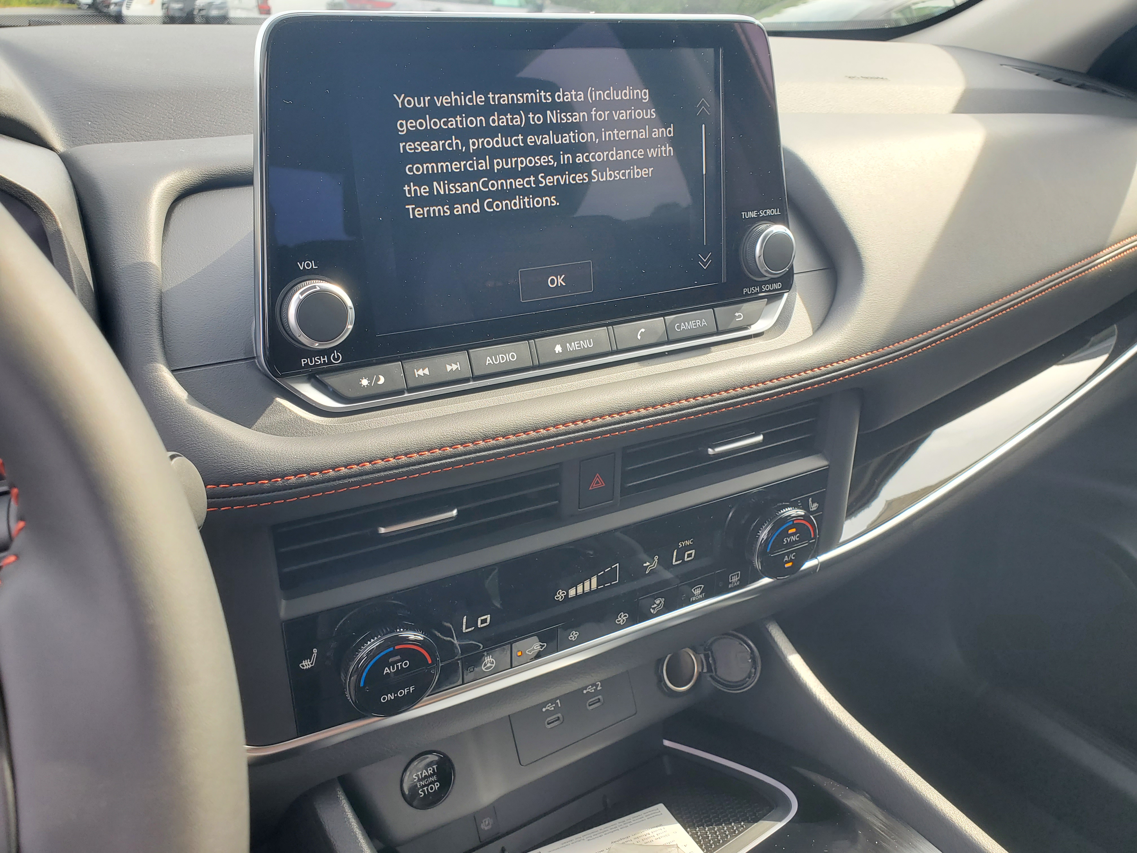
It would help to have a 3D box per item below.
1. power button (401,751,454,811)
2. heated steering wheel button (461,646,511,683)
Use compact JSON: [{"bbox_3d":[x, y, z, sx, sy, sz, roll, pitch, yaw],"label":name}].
[{"bbox_3d":[-0.071,0.178,0.430,0.029,0.029,0.010,-12,4,-26],"label":"power button"},{"bbox_3d":[-0.038,0.107,0.393,0.024,0.015,0.008,-12,26,-26],"label":"heated steering wheel button"}]

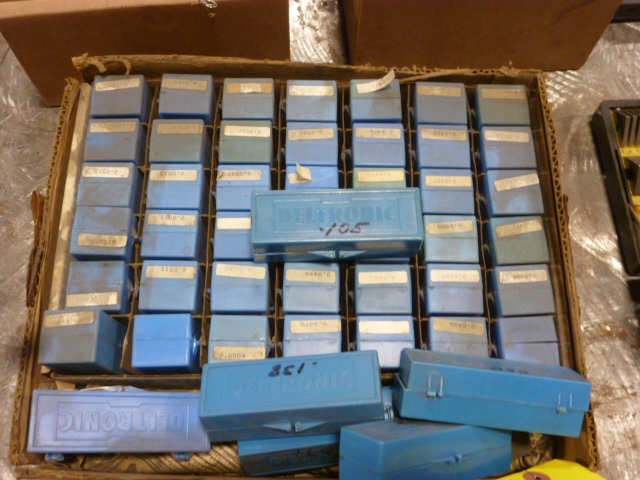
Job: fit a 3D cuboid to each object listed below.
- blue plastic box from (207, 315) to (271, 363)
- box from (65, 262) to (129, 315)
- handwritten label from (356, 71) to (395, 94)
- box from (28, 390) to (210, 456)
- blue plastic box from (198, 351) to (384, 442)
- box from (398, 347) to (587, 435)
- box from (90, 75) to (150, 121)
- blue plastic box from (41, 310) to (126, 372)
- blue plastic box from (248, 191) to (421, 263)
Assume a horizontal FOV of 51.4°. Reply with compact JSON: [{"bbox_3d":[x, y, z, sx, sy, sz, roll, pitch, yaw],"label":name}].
[{"bbox_3d":[-0.055,0.086,0.491,0.038,0.111,0.035,0,70,-2],"label":"blue plastic box"},{"bbox_3d":[-0.153,0.050,0.503,0.038,0.111,0.035,-1,70,-2],"label":"box"},{"bbox_3d":[0.043,-0.118,0.499,0.032,0.006,0.008,-18,64,32],"label":"handwritten label"},{"bbox_3d":[-0.128,0.119,0.438,0.111,0.035,0.039,4,76,-14],"label":"box"},{"bbox_3d":[-0.017,0.100,0.423,0.111,0.035,0.039,-5,46,2],"label":"blue plastic box"},{"bbox_3d":[0.107,0.096,0.421,0.111,0.039,0.035,7,93,-1],"label":"box"},{"bbox_3d":[-0.155,-0.091,0.558,0.038,0.111,0.035,-1,70,-2],"label":"box"},{"bbox_3d":[-0.161,0.083,0.488,0.038,0.111,0.035,-2,69,3],"label":"blue plastic box"},{"bbox_3d":[0.010,-0.009,0.446,0.111,0.035,0.039,-1,66,-6],"label":"blue plastic box"}]

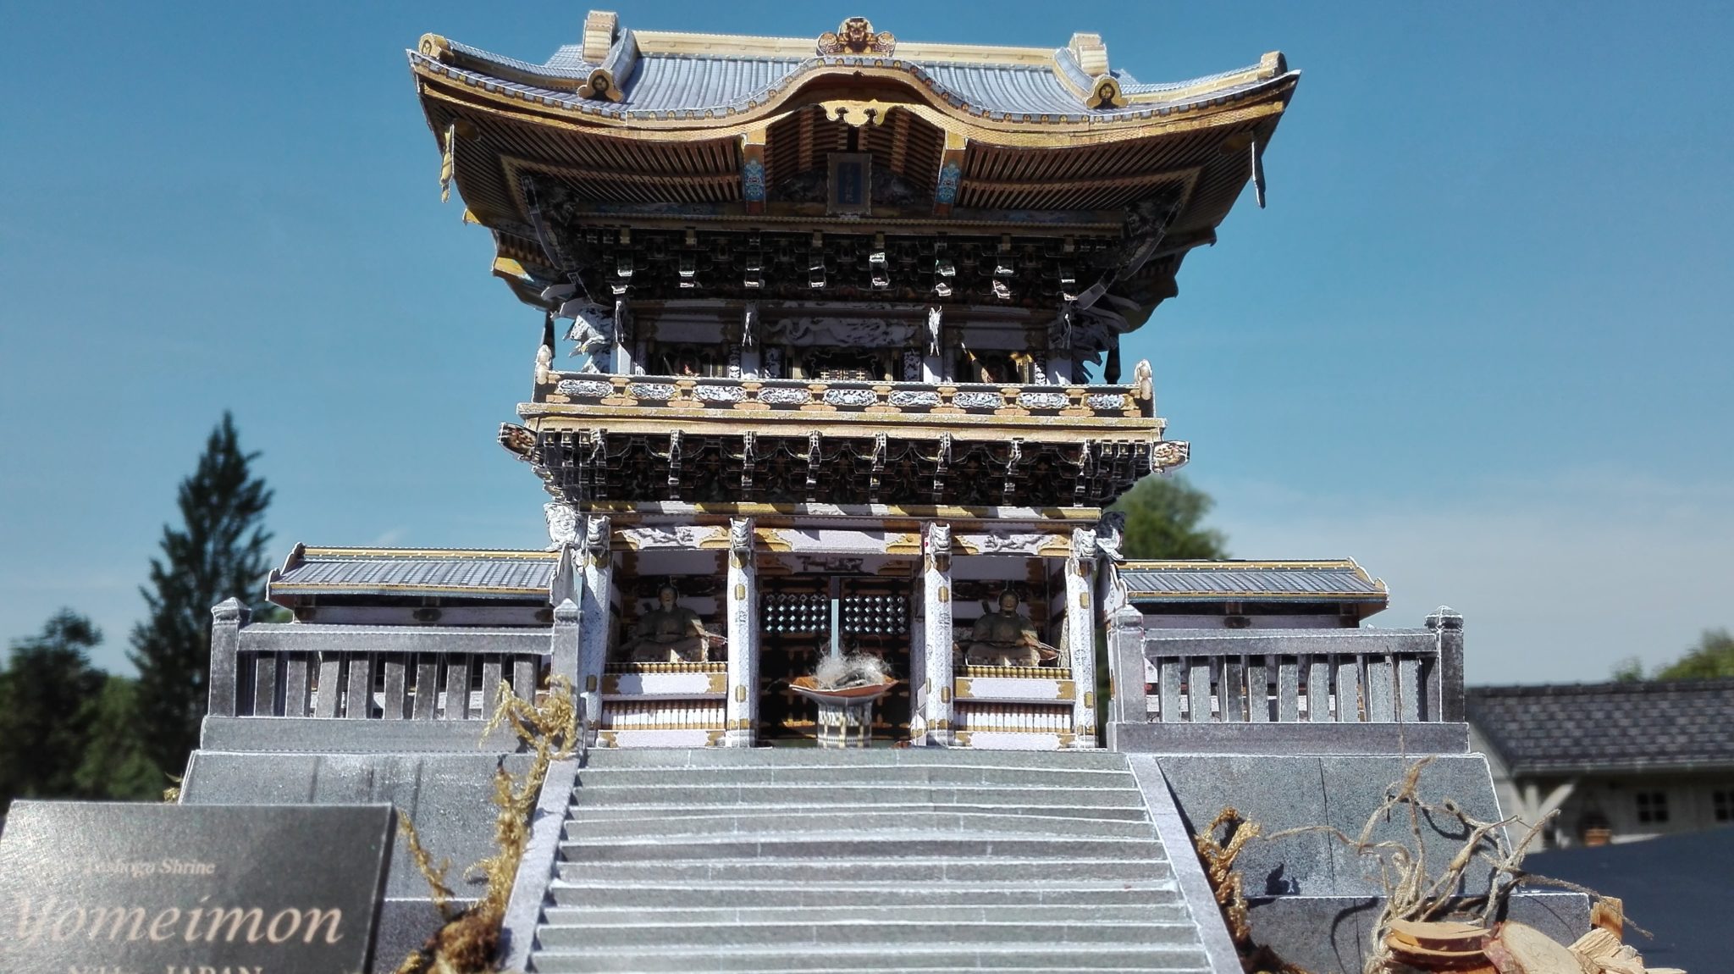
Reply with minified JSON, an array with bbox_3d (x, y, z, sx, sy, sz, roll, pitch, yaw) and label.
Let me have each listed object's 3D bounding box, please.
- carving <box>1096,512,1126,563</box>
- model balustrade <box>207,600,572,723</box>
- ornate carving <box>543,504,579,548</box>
[{"bbox_3d":[0.073,0.015,0.373,0.009,0.015,0.006,1,-12,-5],"label":"carving"},{"bbox_3d":[-0.128,0.047,0.339,0.093,0.032,0.009,1,-11,-4],"label":"model balustrade"},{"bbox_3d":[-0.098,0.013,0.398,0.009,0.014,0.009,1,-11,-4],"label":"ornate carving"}]

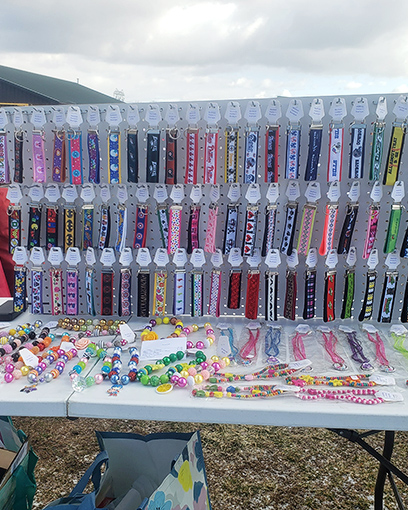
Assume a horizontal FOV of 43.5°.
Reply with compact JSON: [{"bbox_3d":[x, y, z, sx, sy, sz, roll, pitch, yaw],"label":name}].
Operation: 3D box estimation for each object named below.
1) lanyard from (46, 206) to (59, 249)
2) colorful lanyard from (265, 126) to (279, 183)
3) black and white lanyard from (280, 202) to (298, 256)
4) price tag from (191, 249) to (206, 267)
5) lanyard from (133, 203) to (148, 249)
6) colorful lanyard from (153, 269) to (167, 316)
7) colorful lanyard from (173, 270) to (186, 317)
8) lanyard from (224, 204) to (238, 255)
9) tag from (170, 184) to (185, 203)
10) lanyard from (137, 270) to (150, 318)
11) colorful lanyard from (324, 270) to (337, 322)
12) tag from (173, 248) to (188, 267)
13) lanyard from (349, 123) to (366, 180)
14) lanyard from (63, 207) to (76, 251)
[{"bbox_3d":[-0.421,-0.074,1.423,0.033,0.131,0.011,2,15,-10],"label":"lanyard"},{"bbox_3d":[0.175,-0.255,1.297,0.033,0.142,0.014,1,13,5],"label":"colorful lanyard"},{"bbox_3d":[0.224,-0.066,1.341,0.032,0.140,0.012,13,16,27],"label":"black and white lanyard"},{"bbox_3d":[-0.016,0.008,1.412,0.043,0.052,0.005,0,13,8],"label":"price tag"},{"bbox_3d":[-0.171,-0.076,1.383,0.032,0.122,0.015,5,15,6],"label":"lanyard"},{"bbox_3d":[-0.124,0.109,1.453,0.034,0.141,0.014,5,14,7],"label":"colorful lanyard"},{"bbox_3d":[-0.068,0.107,1.439,0.032,0.136,0.011,0,14,-8],"label":"colorful lanyard"},{"bbox_3d":[0.071,-0.066,1.353,0.032,0.137,0.017,1,15,-3],"label":"lanyard"},{"bbox_3d":[-0.071,-0.165,1.367,0.043,0.051,0.003,1,13,7],"label":"tag"},{"bbox_3d":[-0.175,0.111,1.464,0.034,0.138,0.012,1,13,7],"label":"lanyard"},{"bbox_3d":[0.342,0.114,1.385,0.032,0.143,0.015,-8,15,-24],"label":"colorful lanyard"},{"bbox_3d":[-0.066,0.008,1.421,0.043,0.053,0.003,1,13,7],"label":"tag"},{"bbox_3d":[0.383,-0.257,1.278,0.034,0.133,0.012,1,13,7],"label":"lanyard"},{"bbox_3d":[-0.376,-0.071,1.431,0.034,0.131,0.012,1,13,7],"label":"lanyard"}]

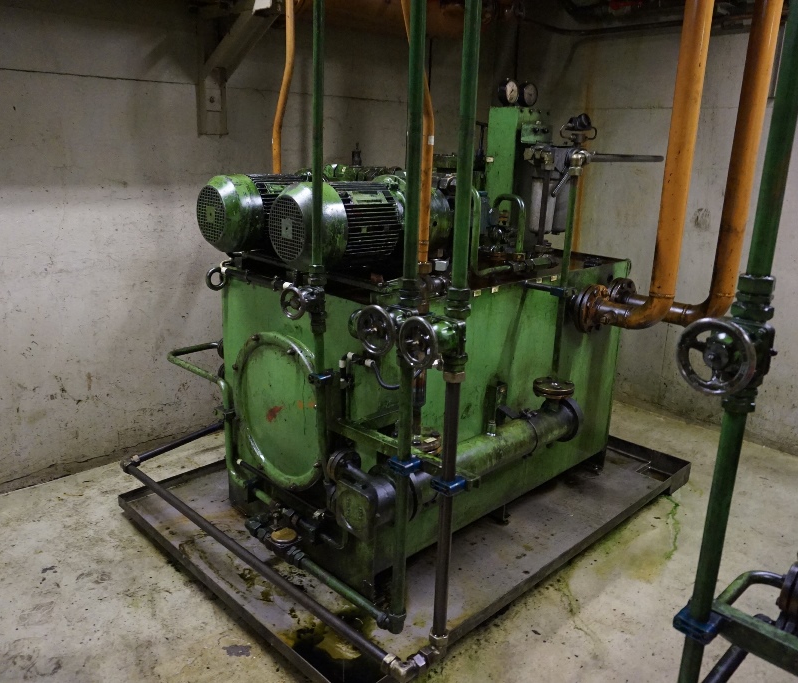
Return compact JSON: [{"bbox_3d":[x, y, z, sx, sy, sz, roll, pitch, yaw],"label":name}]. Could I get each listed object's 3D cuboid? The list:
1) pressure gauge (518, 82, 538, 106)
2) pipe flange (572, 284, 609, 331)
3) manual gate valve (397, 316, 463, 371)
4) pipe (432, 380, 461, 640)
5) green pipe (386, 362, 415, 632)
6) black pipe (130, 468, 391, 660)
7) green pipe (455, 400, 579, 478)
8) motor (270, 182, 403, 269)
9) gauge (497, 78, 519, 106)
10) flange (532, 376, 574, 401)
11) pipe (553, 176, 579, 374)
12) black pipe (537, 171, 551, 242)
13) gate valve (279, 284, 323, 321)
[{"bbox_3d":[0.596,-1.145,3.168,0.109,0.112,0.052,-14,22,-43],"label":"pressure gauge"},{"bbox_3d":[0.799,-0.142,2.848,0.055,0.200,0.200,16,21,42],"label":"pipe flange"},{"bbox_3d":[0.101,-0.009,1.682,0.190,0.125,0.123,-14,22,-43],"label":"manual gate valve"},{"bbox_3d":[0.129,0.482,1.864,0.037,0.794,0.037,-14,22,-43],"label":"pipe"},{"bbox_3d":[0.010,0.455,1.930,0.042,0.832,0.042,16,21,42],"label":"green pipe"},{"bbox_3d":[-0.612,0.712,2.443,1.643,0.037,0.037,16,21,42],"label":"black pipe"},{"bbox_3d":[0.434,0.370,2.543,0.779,0.138,0.138,-14,22,-43],"label":"green pipe"},{"bbox_3d":[-0.201,-0.389,2.279,0.280,0.285,0.420,16,21,42],"label":"motor"},{"bbox_3d":[0.491,-1.119,3.067,0.109,0.116,0.052,-14,22,-43],"label":"gauge"},{"bbox_3d":[0.606,0.181,2.662,0.157,0.043,0.157,1,16,0],"label":"flange"},{"bbox_3d":[0.617,-0.230,2.534,0.027,0.744,0.027,16,21,42],"label":"pipe"},{"bbox_3d":[0.583,-0.534,2.741,0.028,0.281,0.028,16,21,42],"label":"black pipe"},{"bbox_3d":[-0.276,-0.122,2.066,0.100,0.103,0.140,16,21,42],"label":"gate valve"}]

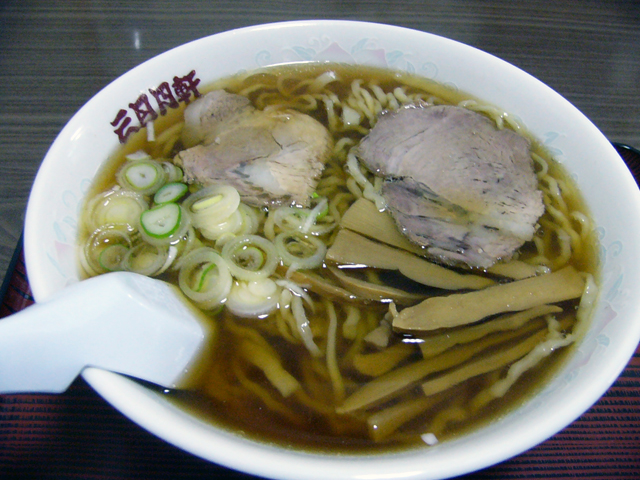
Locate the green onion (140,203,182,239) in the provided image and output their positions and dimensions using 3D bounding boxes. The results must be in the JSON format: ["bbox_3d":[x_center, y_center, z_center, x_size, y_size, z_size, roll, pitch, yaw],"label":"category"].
[{"bbox_3d":[-0.056,-0.007,0.230,0.014,0.003,0.015,1,50,-1],"label":"green onion"}]

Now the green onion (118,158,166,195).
[{"bbox_3d":[-0.068,-0.024,0.246,0.018,0.004,0.016,1,50,-1],"label":"green onion"}]

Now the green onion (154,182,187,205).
[{"bbox_3d":[-0.055,-0.017,0.238,0.012,0.003,0.009,-20,44,-5],"label":"green onion"}]

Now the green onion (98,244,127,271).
[{"bbox_3d":[-0.071,0.006,0.224,0.011,0.003,0.011,1,50,-1],"label":"green onion"}]

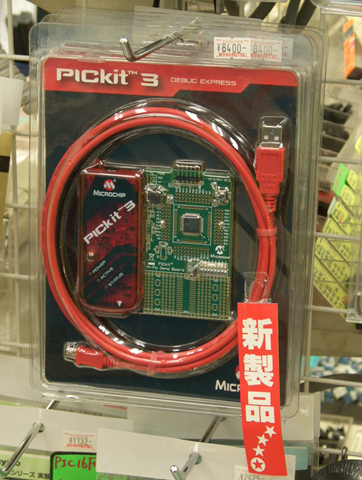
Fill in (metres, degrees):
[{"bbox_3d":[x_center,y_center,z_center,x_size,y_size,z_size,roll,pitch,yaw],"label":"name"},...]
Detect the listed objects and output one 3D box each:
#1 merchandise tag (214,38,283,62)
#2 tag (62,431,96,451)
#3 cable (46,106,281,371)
[{"bbox_3d":[0.038,-0.108,0.800,0.039,0.013,0.002,4,16,11],"label":"merchandise tag"},{"bbox_3d":[-0.064,0.127,0.886,0.021,0.012,0.001,5,20,10],"label":"tag"},{"bbox_3d":[-0.013,0.003,0.836,0.145,0.166,0.014,4,16,11],"label":"cable"}]

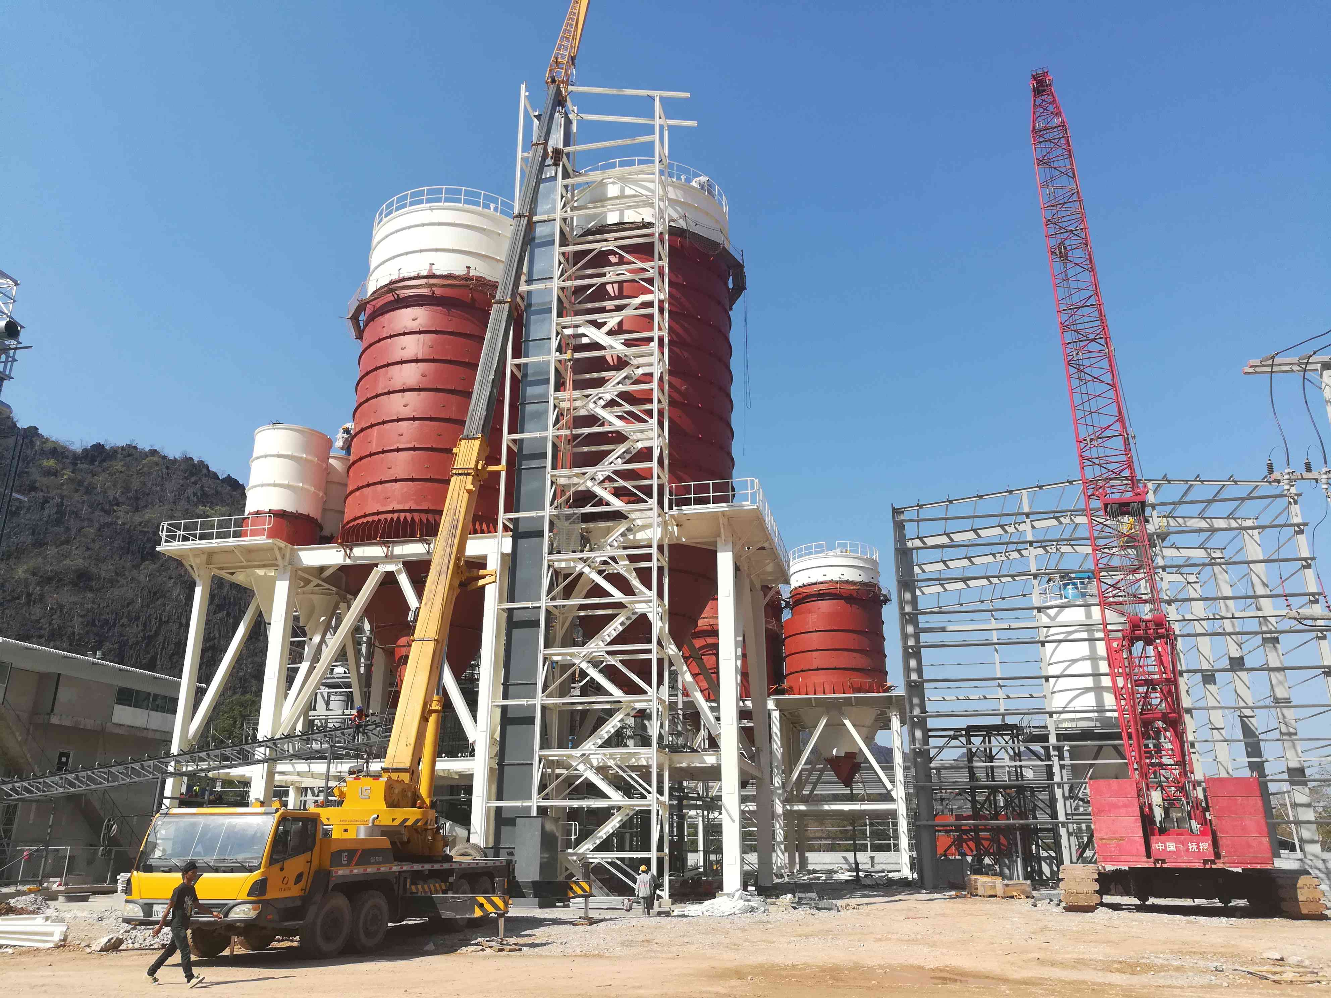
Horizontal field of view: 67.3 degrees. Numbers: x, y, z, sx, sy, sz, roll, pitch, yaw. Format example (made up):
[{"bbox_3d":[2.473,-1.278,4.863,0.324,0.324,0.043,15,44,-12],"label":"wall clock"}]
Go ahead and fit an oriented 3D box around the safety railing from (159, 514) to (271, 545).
[{"bbox_3d":[-21.456,1.635,47.539,5.906,1.200,0.200,-4,-19,11],"label":"safety railing"}]

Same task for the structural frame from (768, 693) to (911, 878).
[{"bbox_3d":[15.063,24.468,84.941,10.800,13.617,12.200,-4,-19,11],"label":"structural frame"}]

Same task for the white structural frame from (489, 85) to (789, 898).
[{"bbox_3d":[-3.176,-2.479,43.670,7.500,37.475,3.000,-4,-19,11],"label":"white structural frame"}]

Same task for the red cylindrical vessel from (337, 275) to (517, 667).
[{"bbox_3d":[-11.998,-0.119,53.430,9.792,20.994,9.792,0,-19,0],"label":"red cylindrical vessel"}]

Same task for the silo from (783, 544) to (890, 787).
[{"bbox_3d":[15.027,14.922,88.114,8.800,20.232,8.800,-4,-19,11],"label":"silo"}]

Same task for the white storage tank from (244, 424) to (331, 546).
[{"bbox_3d":[-19.894,0.156,52.402,3.900,7.148,3.900,-4,-19,11],"label":"white storage tank"}]

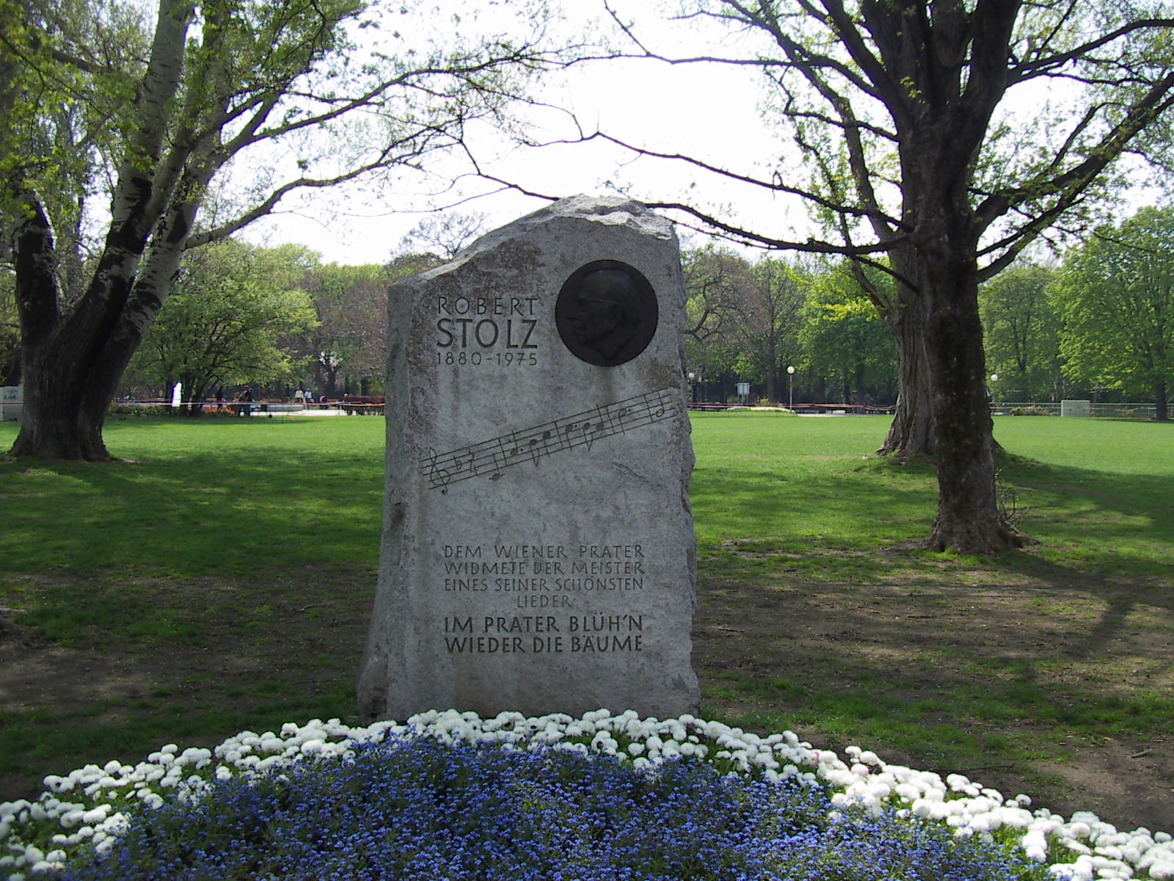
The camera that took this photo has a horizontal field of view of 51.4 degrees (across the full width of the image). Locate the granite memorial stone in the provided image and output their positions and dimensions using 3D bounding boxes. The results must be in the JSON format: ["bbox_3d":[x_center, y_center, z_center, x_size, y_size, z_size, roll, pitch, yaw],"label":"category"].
[{"bbox_3d":[-0.240,0.076,5.178,1.380,2.200,0.480,0,2,-6],"label":"granite memorial stone"}]

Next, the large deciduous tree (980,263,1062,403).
[{"bbox_3d":[37.783,-9.189,105.711,8.600,12.420,8.800,0,2,0],"label":"large deciduous tree"}]

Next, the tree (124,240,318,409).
[{"bbox_3d":[-21.060,-6.515,69.791,11.460,9.940,10.500,0,2,0],"label":"tree"}]

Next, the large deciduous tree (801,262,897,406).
[{"bbox_3d":[22.335,-8.804,101.723,9.350,12.180,9.300,0,2,0],"label":"large deciduous tree"}]

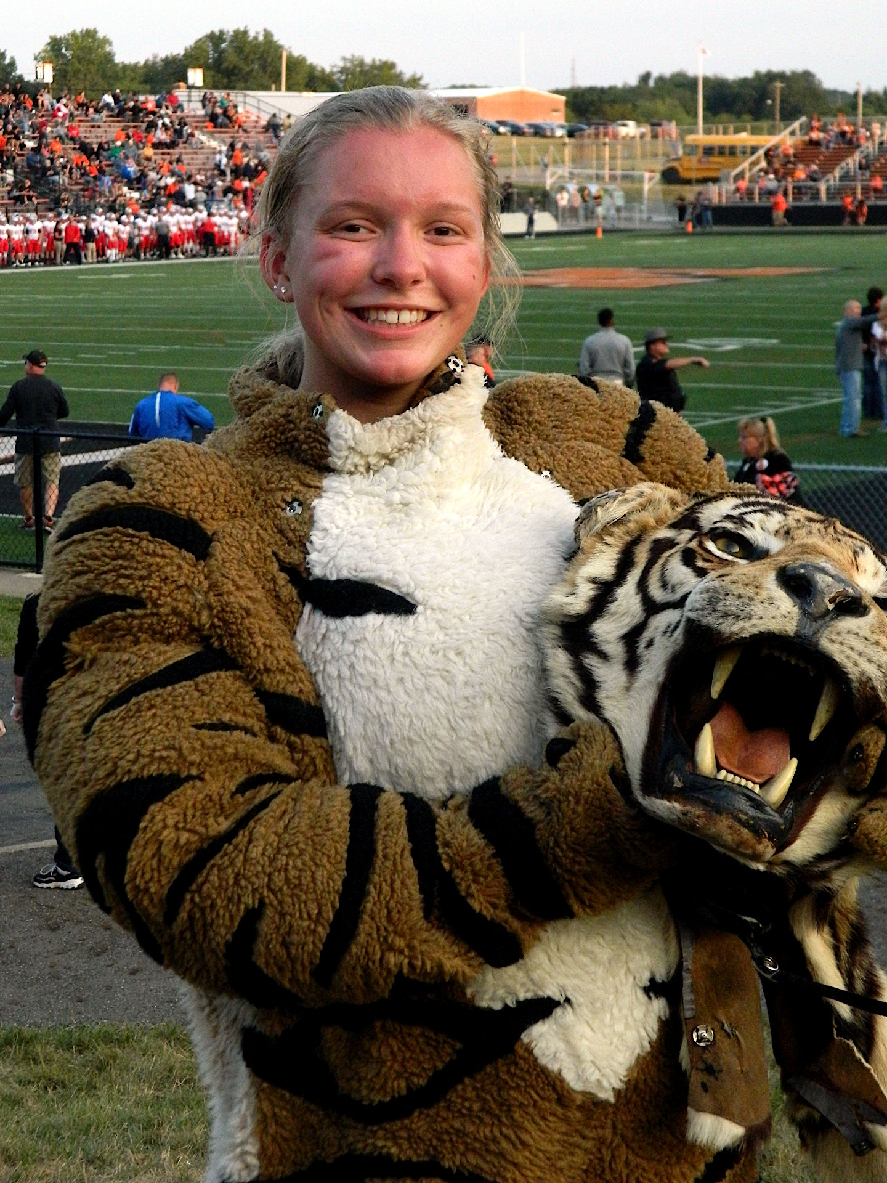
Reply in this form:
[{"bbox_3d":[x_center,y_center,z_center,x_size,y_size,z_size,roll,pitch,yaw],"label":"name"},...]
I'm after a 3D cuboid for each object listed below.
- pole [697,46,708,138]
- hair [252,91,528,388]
[{"bbox_3d":[20.770,-38.986,230.000,0.850,9.400,0.400,3,9,25],"label":"pole"},{"bbox_3d":[-0.041,-0.254,2.060,0.190,0.220,0.220,-2,8,-9],"label":"hair"}]

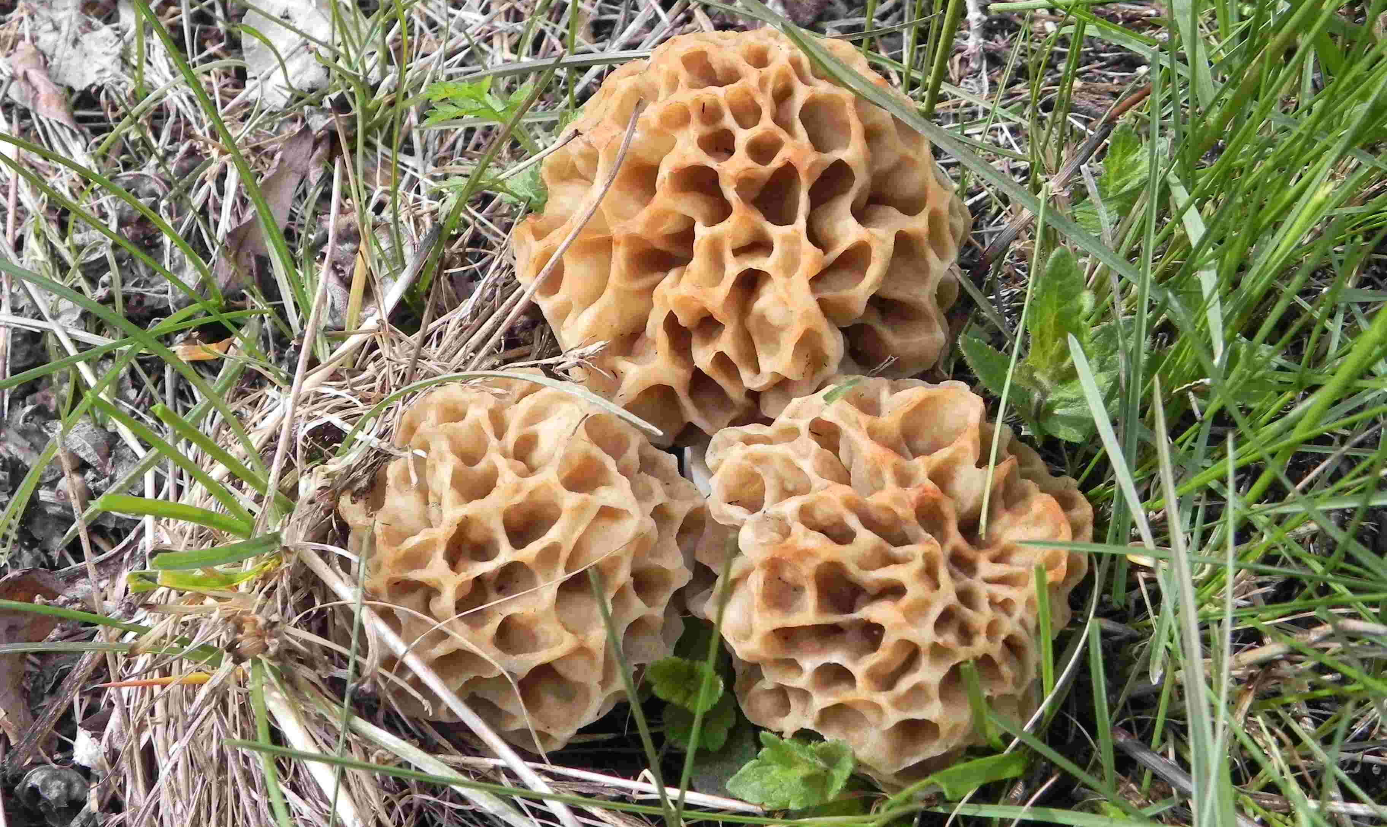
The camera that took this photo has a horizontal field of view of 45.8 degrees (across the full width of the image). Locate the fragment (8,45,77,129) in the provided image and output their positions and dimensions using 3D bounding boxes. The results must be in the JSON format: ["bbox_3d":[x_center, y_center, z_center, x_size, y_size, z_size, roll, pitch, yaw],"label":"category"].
[{"bbox_3d":[-0.196,-0.098,0.495,0.018,0.010,0.035,-25,59,-17],"label":"fragment"}]

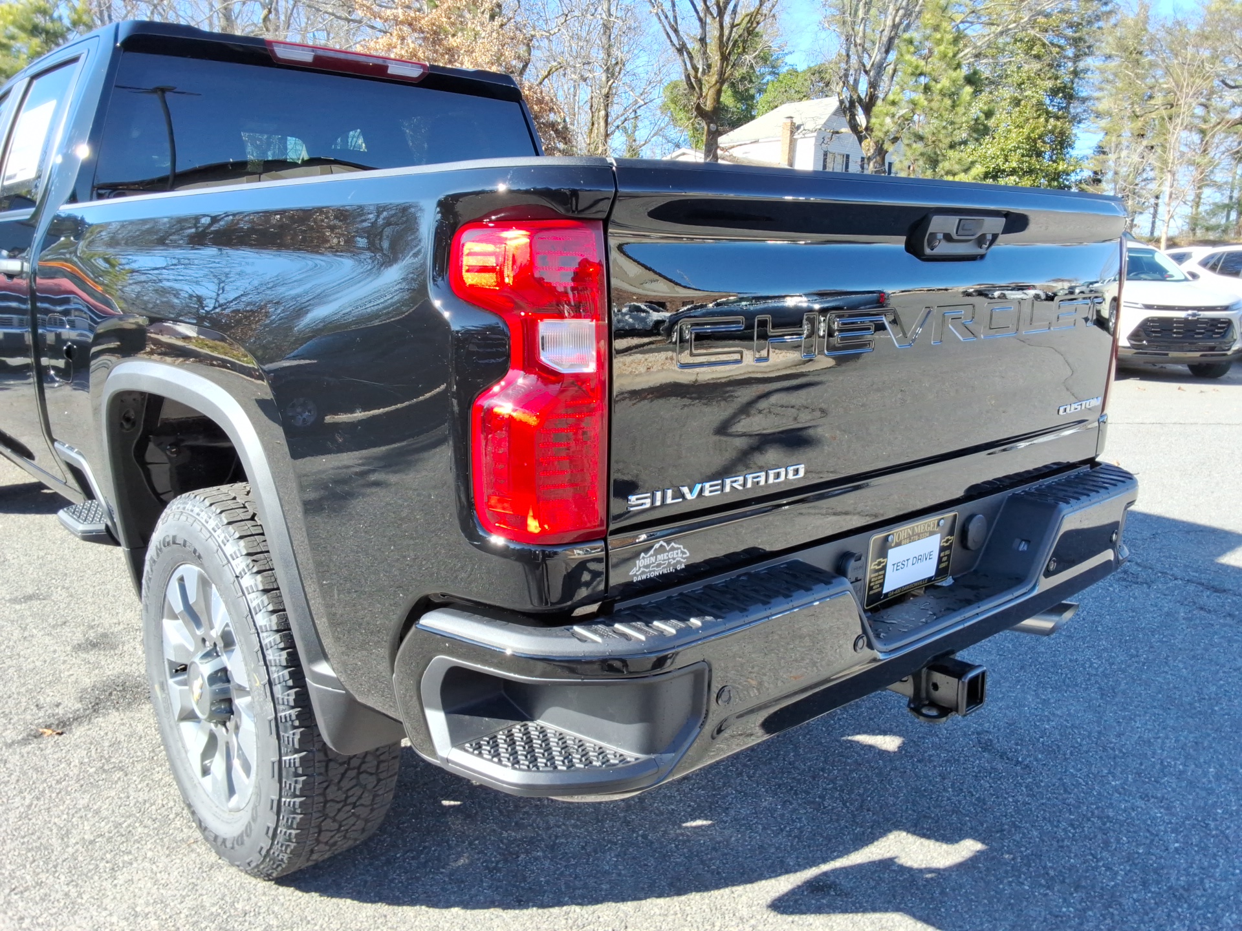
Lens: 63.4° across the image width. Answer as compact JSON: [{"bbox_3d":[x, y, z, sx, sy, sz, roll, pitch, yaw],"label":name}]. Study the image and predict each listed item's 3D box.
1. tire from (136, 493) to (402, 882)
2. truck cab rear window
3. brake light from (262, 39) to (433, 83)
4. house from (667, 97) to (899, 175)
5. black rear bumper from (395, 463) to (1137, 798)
[{"bbox_3d":[-0.807,0.460,2.248,0.280,0.840,0.850,-10,15,-41],"label":"tire"},{"bbox_3d":[-0.889,-1.062,3.374,1.640,0.460,0.070,-10,8,-41],"label":"truck cab rear window"},{"bbox_3d":[-0.902,-1.334,3.334,0.580,0.070,0.060,-10,15,-41],"label":"brake light"},{"bbox_3d":[12.350,-23.650,75.000,12.000,7.200,12.500,10,15,40],"label":"house"},{"bbox_3d":[0.520,0.229,2.019,1.970,0.265,0.420,-10,15,-41],"label":"black rear bumper"}]

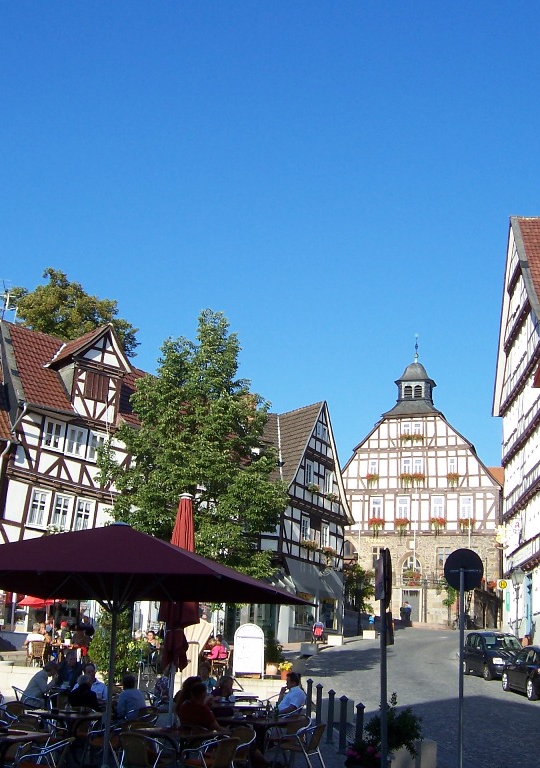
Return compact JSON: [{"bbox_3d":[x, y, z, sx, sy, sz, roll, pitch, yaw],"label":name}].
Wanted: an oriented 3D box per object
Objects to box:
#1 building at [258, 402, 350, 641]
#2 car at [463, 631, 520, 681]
[{"bbox_3d":[-1.261,6.208,47.999,7.500,10.400,8.200,-4,-17,24],"label":"building"},{"bbox_3d":[7.886,9.445,36.939,1.670,1.570,3.750,5,-11,-8],"label":"car"}]

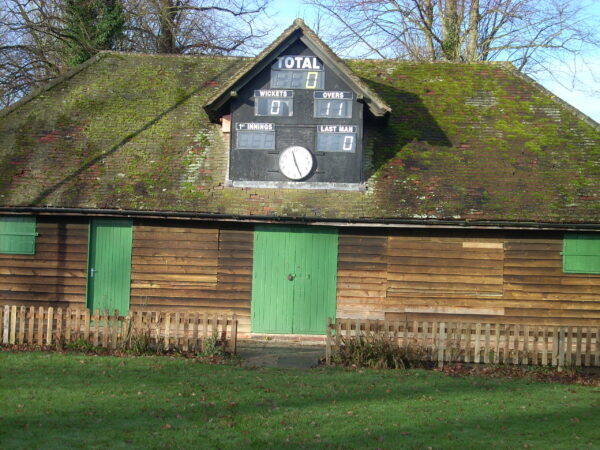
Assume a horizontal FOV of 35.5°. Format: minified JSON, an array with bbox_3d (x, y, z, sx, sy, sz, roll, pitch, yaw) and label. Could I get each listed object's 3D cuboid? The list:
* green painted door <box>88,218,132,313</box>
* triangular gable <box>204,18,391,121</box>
[{"bbox_3d":[-3.563,0.907,17.567,0.820,2.033,0.080,2,-2,2],"label":"green painted door"},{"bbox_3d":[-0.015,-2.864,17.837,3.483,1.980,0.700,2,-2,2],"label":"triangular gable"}]

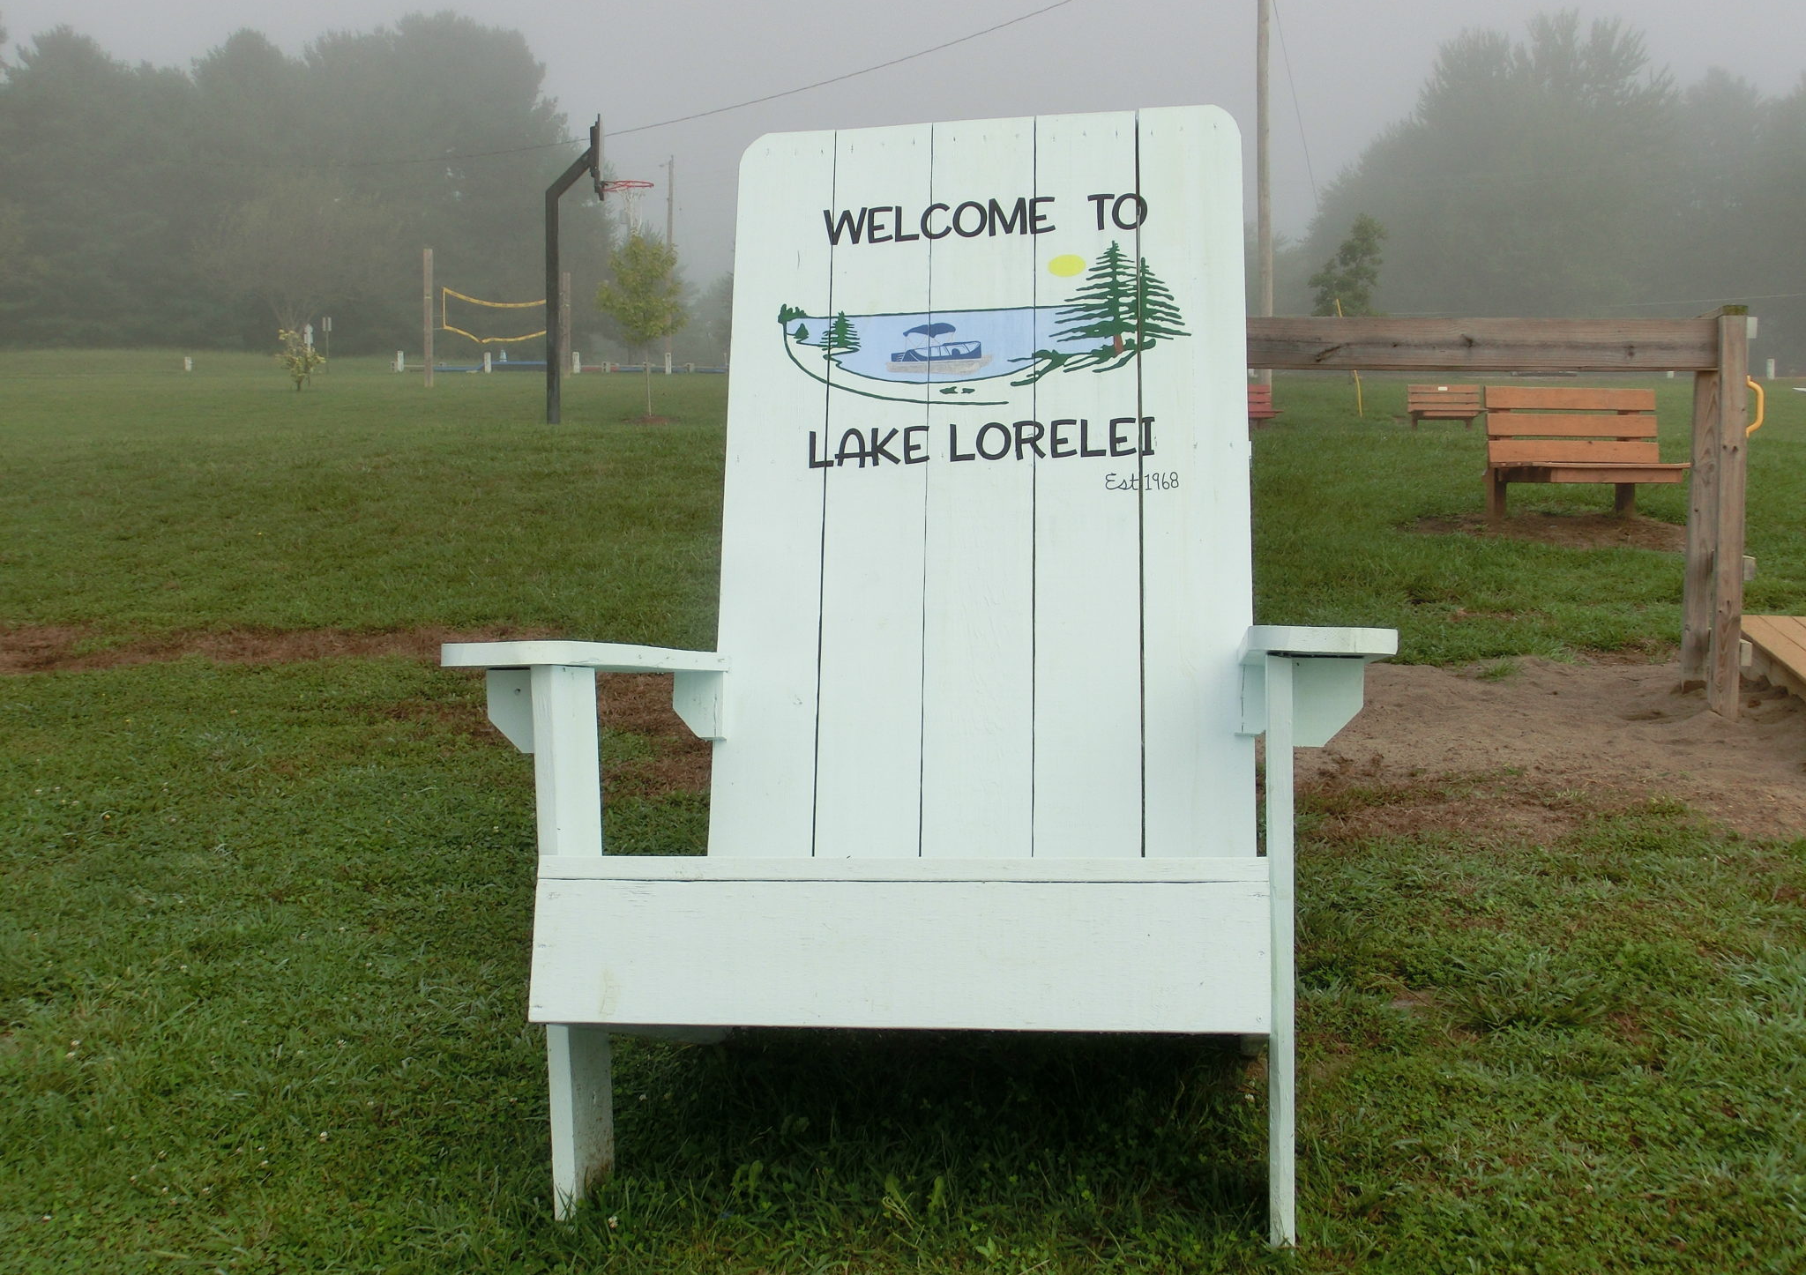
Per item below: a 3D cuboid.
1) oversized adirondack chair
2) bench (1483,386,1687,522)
[{"bbox_3d":[0.105,-0.075,4.528,1.550,2.096,1.867,0,5,9],"label":"oversized adirondack chair"},{"bbox_3d":[4.234,-1.139,14.170,1.230,0.850,0.620,-2,5,-18],"label":"bench"}]

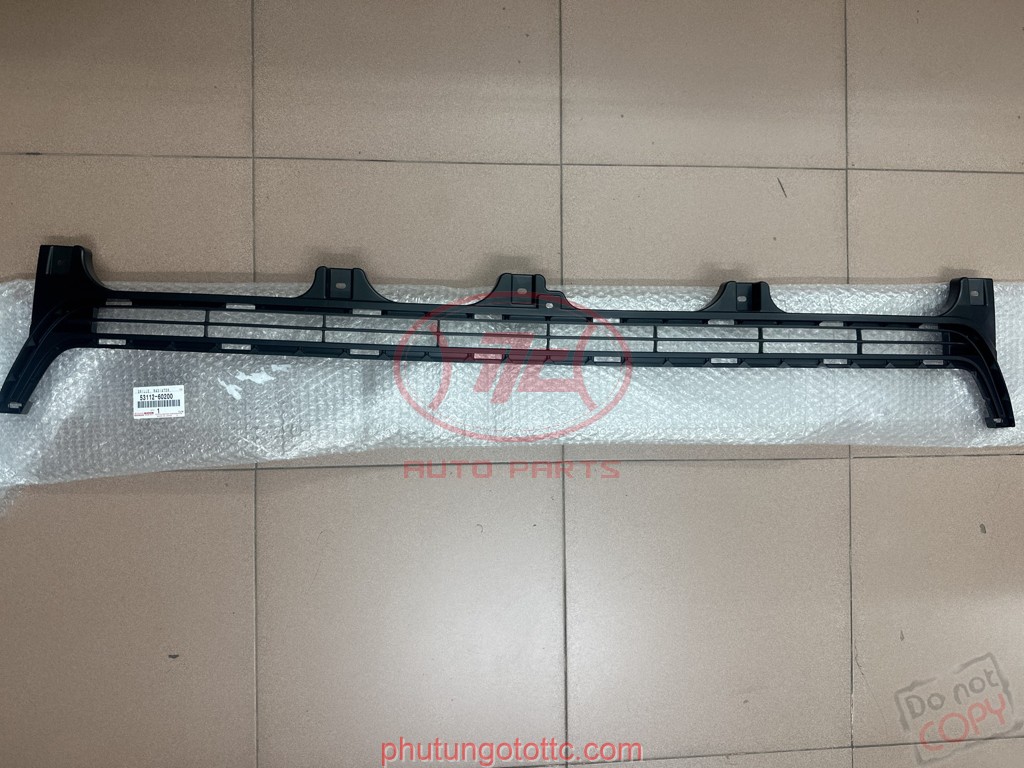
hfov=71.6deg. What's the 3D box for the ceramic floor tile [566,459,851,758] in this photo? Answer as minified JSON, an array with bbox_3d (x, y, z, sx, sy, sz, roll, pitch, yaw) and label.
[{"bbox_3d":[0.270,0.304,0.969,0.398,0.010,0.398,0,90,-5],"label":"ceramic floor tile"}]

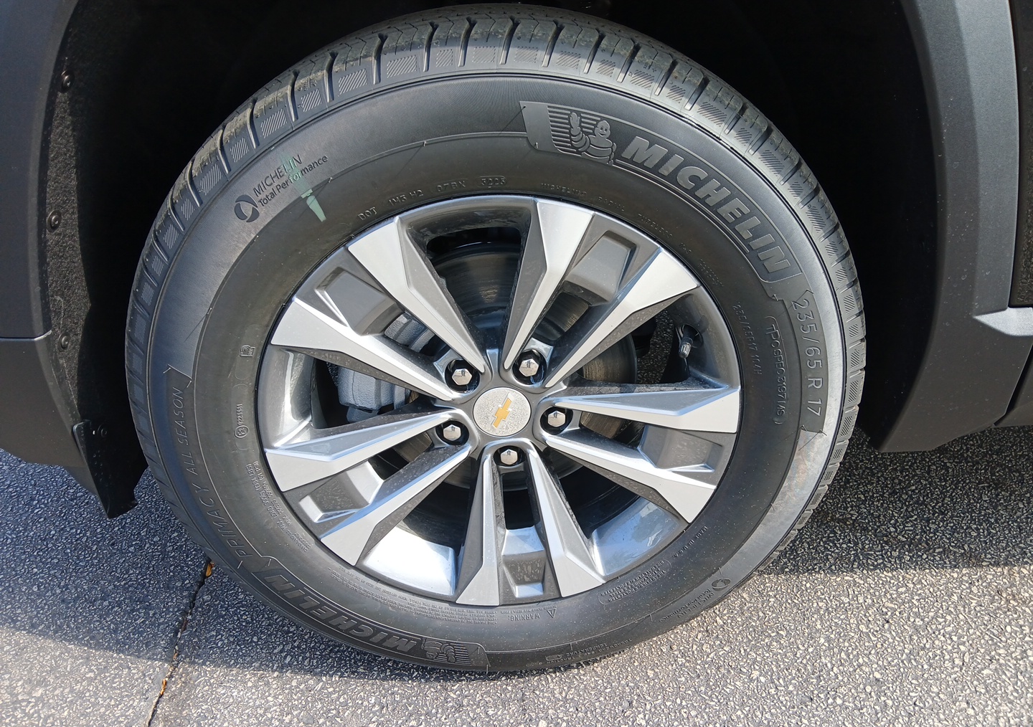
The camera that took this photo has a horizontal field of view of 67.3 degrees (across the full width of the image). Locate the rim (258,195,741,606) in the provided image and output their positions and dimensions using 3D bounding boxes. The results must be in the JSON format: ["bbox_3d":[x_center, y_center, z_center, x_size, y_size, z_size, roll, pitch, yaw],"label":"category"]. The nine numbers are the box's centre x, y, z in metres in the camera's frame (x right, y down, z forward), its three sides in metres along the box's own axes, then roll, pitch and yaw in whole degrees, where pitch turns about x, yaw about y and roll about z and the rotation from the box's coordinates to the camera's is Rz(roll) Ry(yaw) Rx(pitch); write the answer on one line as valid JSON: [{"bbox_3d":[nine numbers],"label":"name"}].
[{"bbox_3d":[-0.017,0.022,0.848,0.471,0.471,0.190,-1,28,-2],"label":"rim"}]

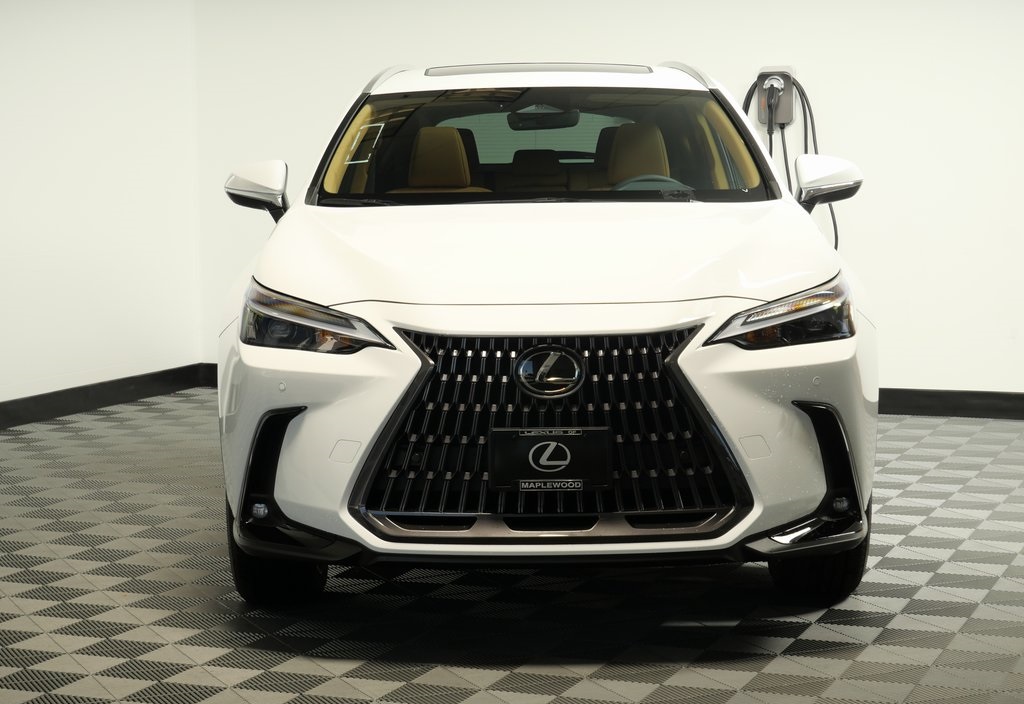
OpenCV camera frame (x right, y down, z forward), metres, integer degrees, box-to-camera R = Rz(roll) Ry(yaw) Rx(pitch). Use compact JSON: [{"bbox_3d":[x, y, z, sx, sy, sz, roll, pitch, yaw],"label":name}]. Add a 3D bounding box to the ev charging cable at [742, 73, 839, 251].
[{"bbox_3d":[1.409,-0.920,10.060,0.560,1.080,0.200,1,5,23],"label":"ev charging cable"}]

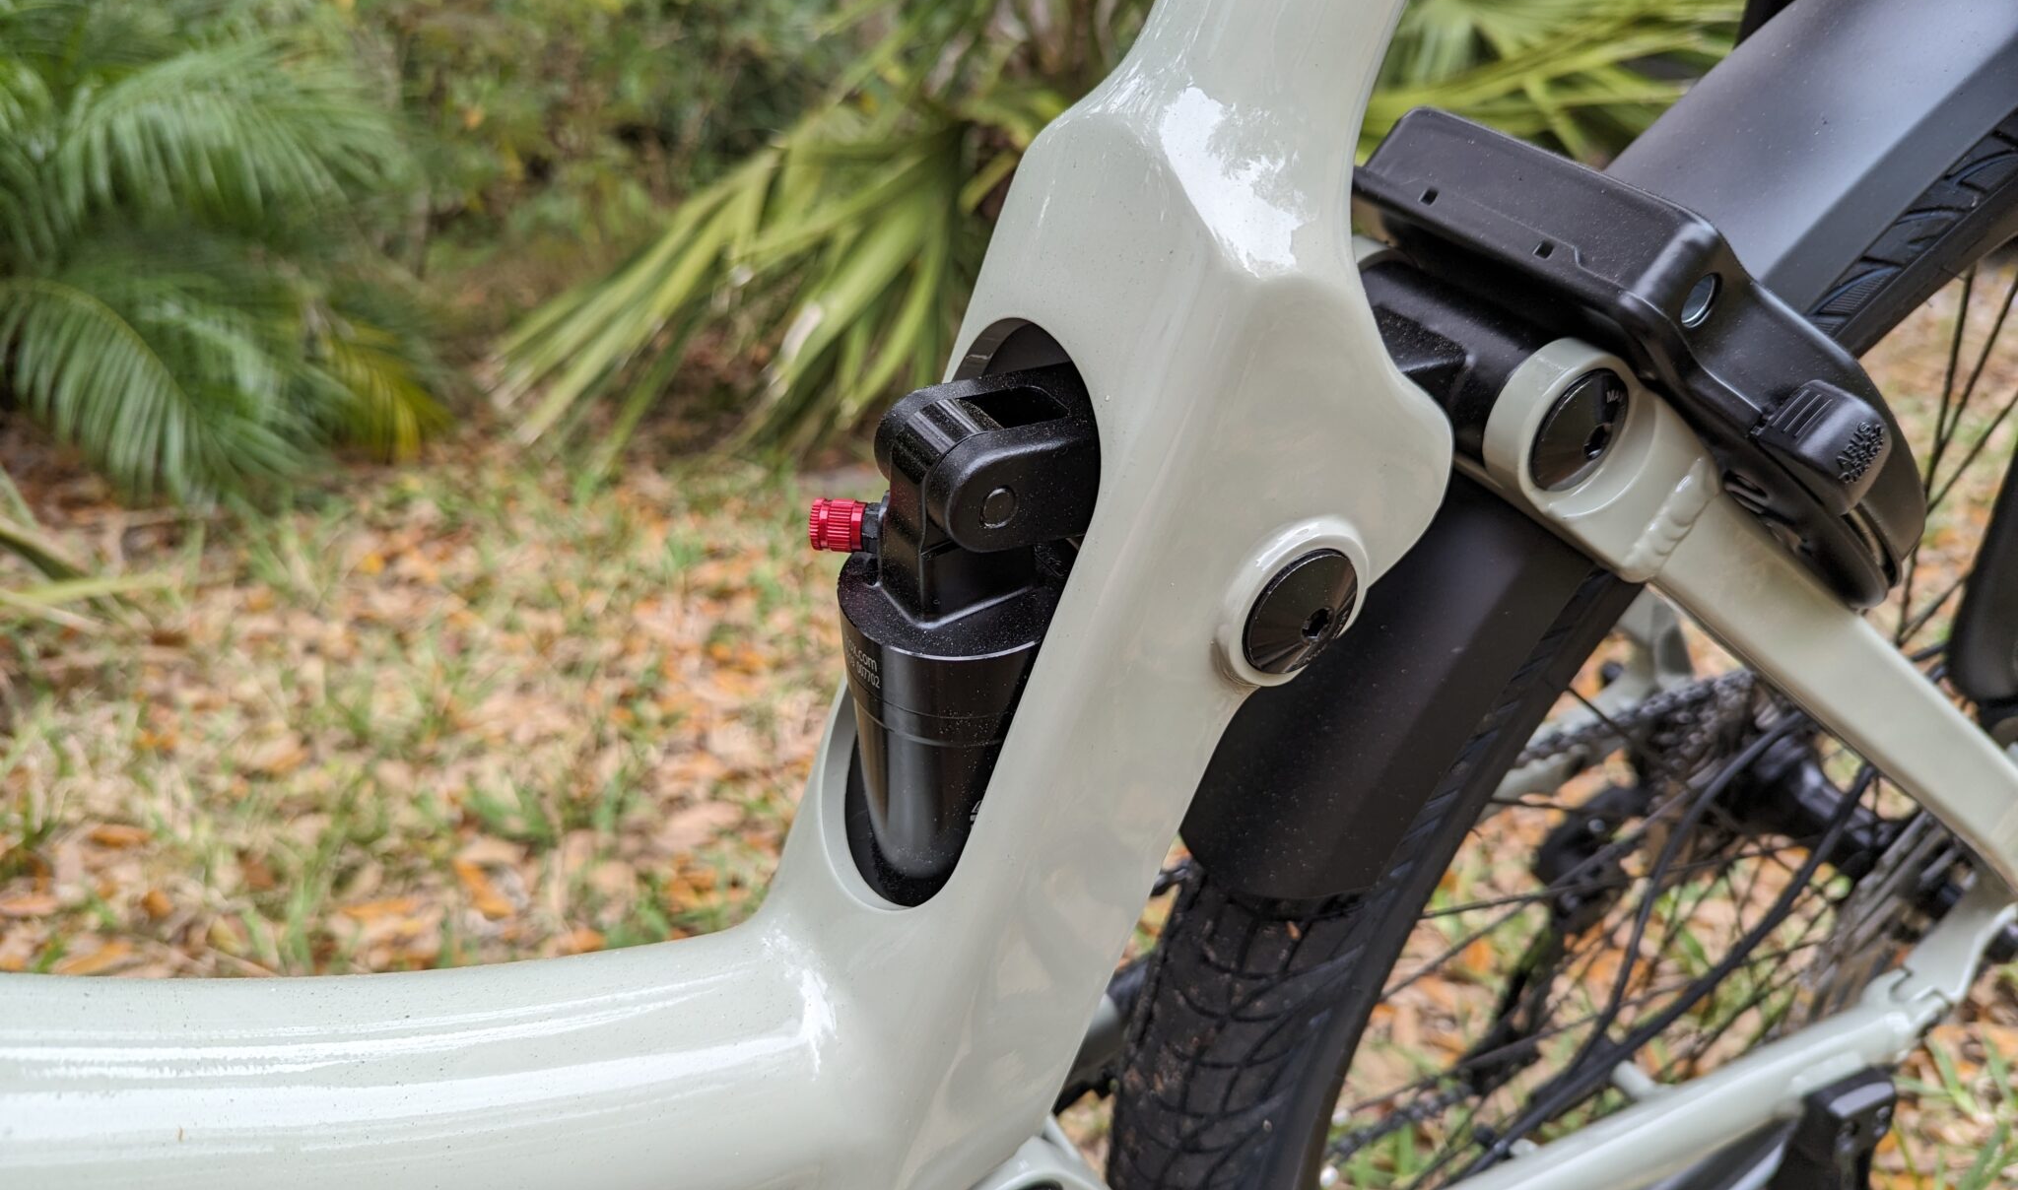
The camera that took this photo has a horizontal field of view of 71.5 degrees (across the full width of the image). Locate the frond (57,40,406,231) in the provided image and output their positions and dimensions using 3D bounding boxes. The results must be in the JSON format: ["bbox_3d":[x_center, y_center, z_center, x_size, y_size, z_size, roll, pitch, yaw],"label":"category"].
[{"bbox_3d":[-1.250,-0.738,2.250,0.500,0.250,0.270,8,24,11],"label":"frond"}]

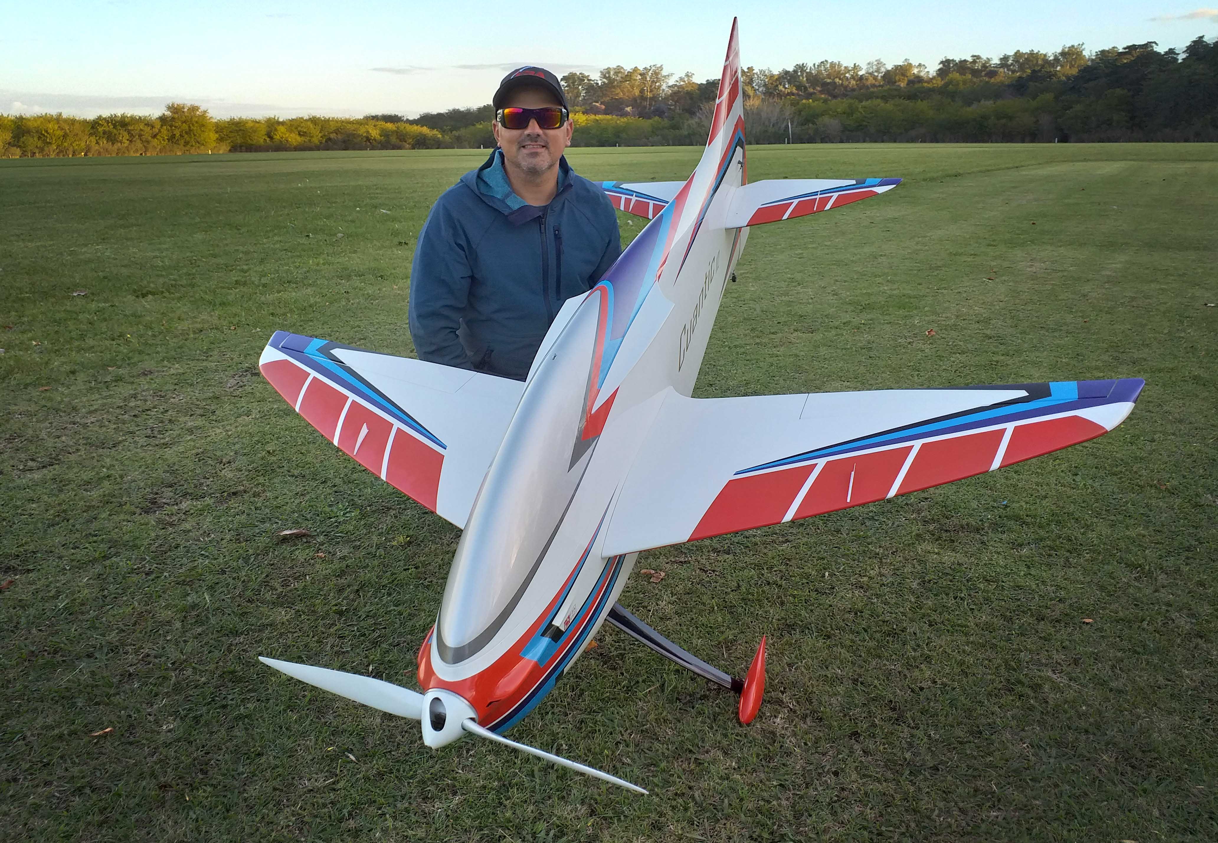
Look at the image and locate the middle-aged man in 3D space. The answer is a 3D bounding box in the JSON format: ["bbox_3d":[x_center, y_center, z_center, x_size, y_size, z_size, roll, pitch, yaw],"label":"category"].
[{"bbox_3d":[-0.207,-0.284,2.223,0.580,1.090,0.660,-6,18,-17],"label":"middle-aged man"}]

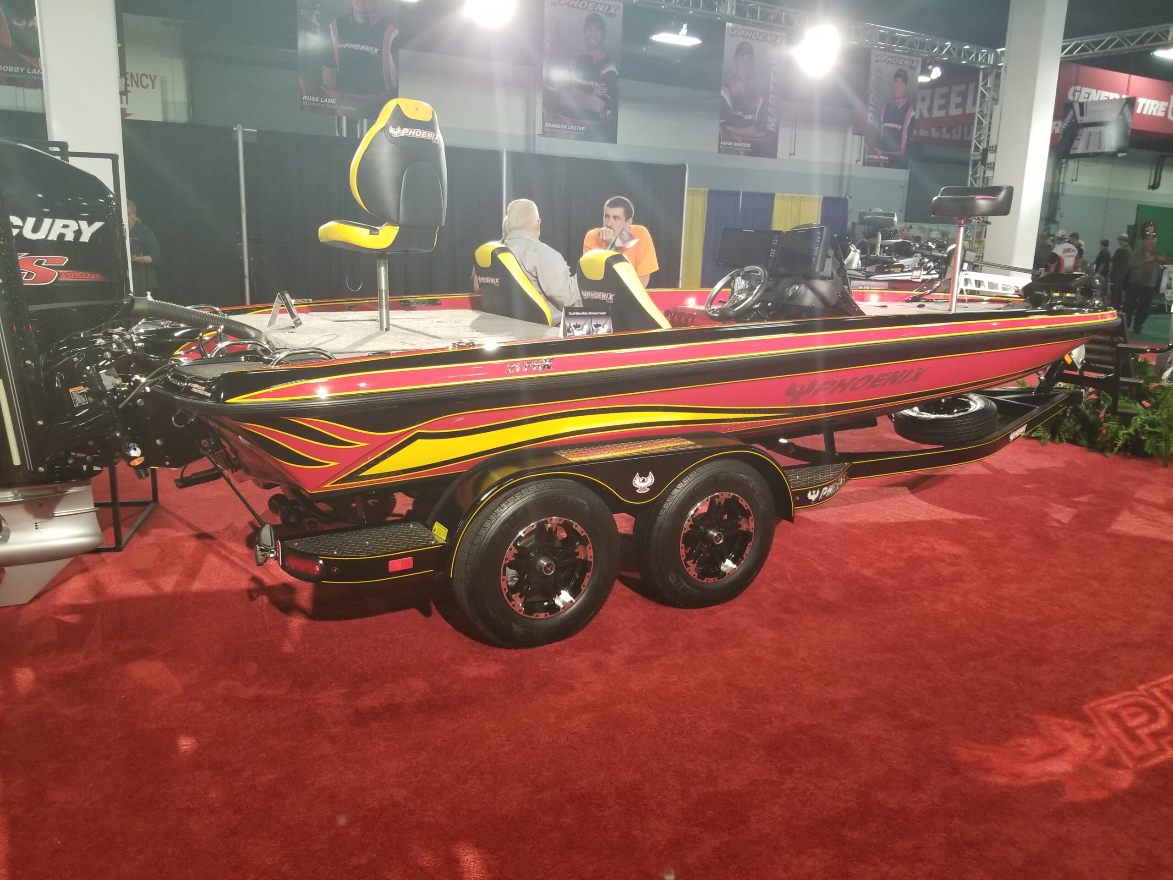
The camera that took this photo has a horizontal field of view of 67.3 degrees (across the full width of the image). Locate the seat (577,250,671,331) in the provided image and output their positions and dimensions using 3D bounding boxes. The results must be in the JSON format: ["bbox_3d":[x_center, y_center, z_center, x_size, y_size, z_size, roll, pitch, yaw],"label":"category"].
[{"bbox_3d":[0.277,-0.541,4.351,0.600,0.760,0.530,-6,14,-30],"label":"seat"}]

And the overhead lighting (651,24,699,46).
[{"bbox_3d":[2.194,-9.835,21.483,1.180,0.280,0.500,-6,14,-30],"label":"overhead lighting"}]

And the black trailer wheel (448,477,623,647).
[{"bbox_3d":[-0.196,0.486,3.545,0.690,0.690,0.210,-6,14,-30],"label":"black trailer wheel"}]

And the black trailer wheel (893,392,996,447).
[{"bbox_3d":[2.554,-0.147,6.280,0.685,0.230,0.685,1,13,0],"label":"black trailer wheel"}]

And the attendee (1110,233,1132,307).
[{"bbox_3d":[11.391,-3.537,18.997,0.350,1.770,0.500,9,15,30],"label":"attendee"}]

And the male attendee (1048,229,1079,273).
[{"bbox_3d":[8.800,-3.027,16.490,0.580,1.770,0.360,4,13,10],"label":"male attendee"}]

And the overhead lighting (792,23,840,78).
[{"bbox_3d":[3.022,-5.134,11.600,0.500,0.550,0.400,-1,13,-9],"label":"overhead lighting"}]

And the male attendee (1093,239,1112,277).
[{"bbox_3d":[12.605,-4.048,21.691,0.350,1.720,0.500,11,16,36],"label":"male attendee"}]

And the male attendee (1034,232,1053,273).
[{"bbox_3d":[9.554,-3.515,18.697,0.500,1.770,0.330,10,16,35],"label":"male attendee"}]

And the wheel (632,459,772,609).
[{"bbox_3d":[0.536,0.413,3.967,0.690,0.690,0.210,-6,14,-30],"label":"wheel"}]

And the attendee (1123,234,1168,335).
[{"bbox_3d":[10.047,-2.820,15.900,0.560,1.760,0.450,-7,15,-35],"label":"attendee"}]

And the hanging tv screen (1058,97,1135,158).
[{"bbox_3d":[6.946,-4.250,12.000,0.100,0.750,1.000,-7,15,-34],"label":"hanging tv screen"}]

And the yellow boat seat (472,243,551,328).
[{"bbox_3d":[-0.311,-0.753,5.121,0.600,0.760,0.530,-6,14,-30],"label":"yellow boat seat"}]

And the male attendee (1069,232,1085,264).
[{"bbox_3d":[10.635,-3.666,19.395,0.330,1.760,0.500,5,13,15],"label":"male attendee"}]

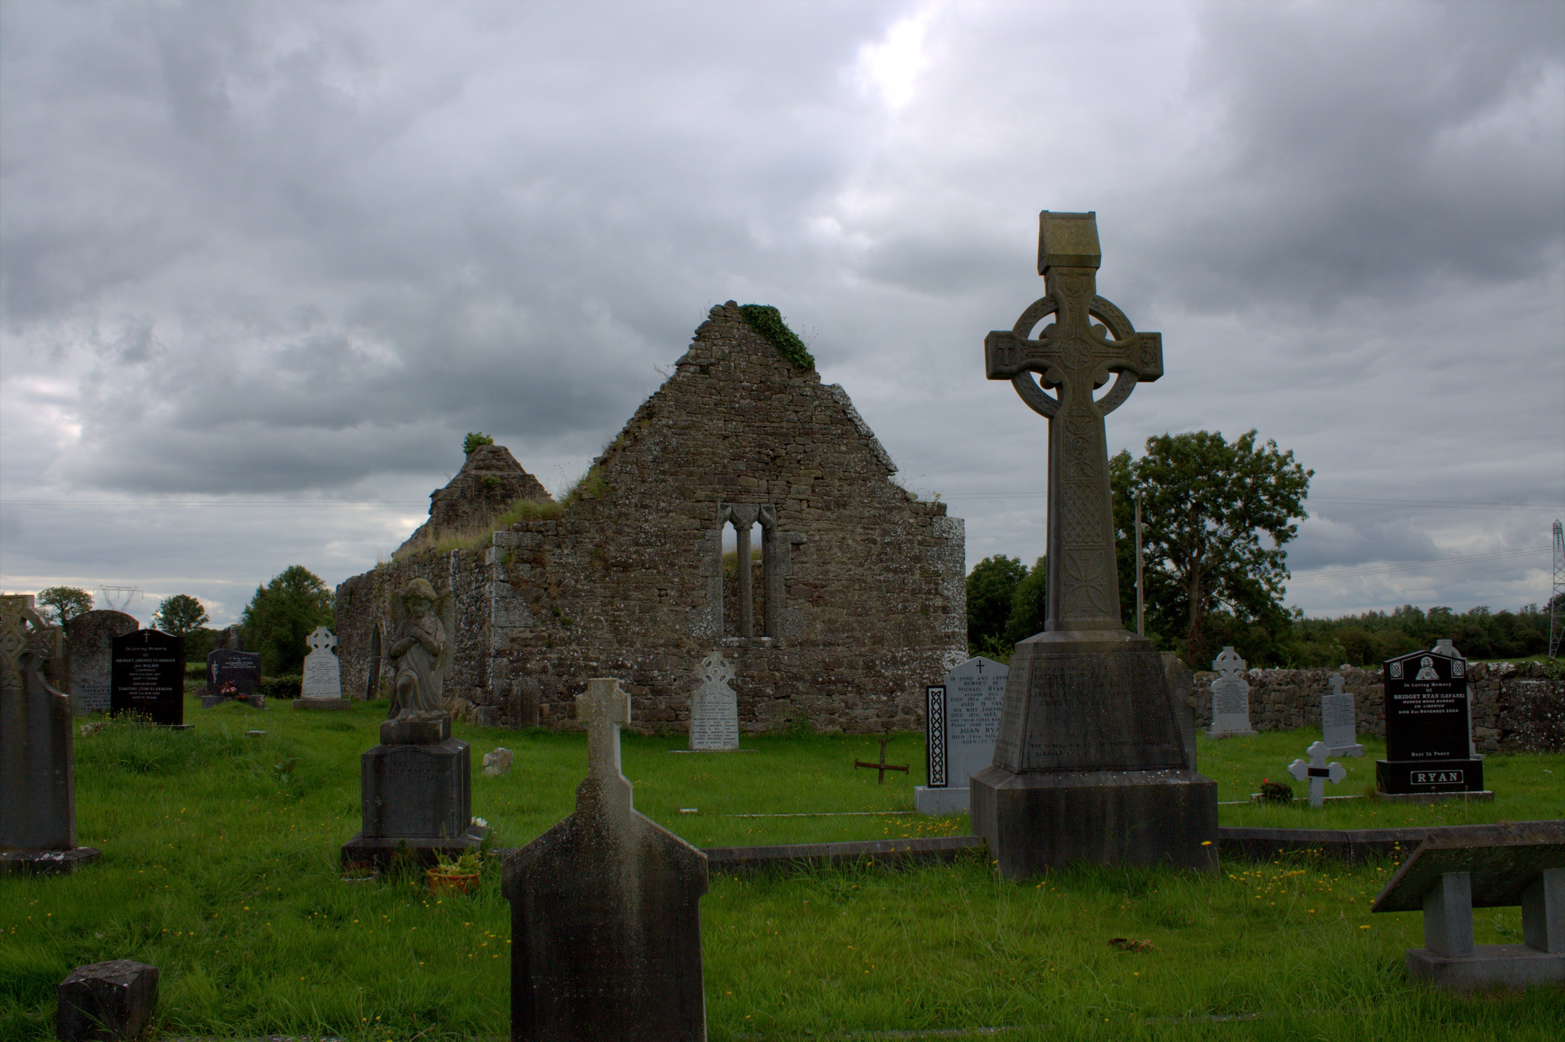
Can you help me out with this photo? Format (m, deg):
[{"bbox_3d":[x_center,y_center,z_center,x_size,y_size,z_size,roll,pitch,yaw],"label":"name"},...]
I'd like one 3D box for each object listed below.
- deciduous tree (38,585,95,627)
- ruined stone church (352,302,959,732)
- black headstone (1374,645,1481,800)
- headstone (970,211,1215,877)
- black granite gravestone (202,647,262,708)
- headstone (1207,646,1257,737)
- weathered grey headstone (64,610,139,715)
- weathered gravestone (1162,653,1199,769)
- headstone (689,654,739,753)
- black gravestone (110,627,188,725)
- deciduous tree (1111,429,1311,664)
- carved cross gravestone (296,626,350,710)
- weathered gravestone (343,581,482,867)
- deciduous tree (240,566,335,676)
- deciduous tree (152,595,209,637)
[{"bbox_3d":[-79.015,12.153,134.546,6.200,9.841,6.200,3,-7,-30],"label":"deciduous tree"},{"bbox_3d":[-4.766,0.854,30.905,9.550,8.113,18.500,3,-7,-27],"label":"ruined stone church"},{"bbox_3d":[6.550,2.022,12.300,0.870,1.450,0.270,-1,-5,5],"label":"black headstone"},{"bbox_3d":[2.077,0.066,8.631,1.470,4.679,0.880,0,-6,-4],"label":"headstone"},{"bbox_3d":[-9.269,2.644,20.500,0.930,0.990,0.260,0,-5,-3],"label":"black granite gravestone"},{"bbox_3d":[7.508,2.874,20.402,0.870,1.514,0.300,0,-6,-6],"label":"headstone"},{"bbox_3d":[-10.047,2.136,18.000,0.980,1.550,0.160,0,-5,-3],"label":"weathered grey headstone"},{"bbox_3d":[3.605,1.980,11.900,0.880,1.400,0.140,-1,-5,3],"label":"weathered gravestone"},{"bbox_3d":[-1.045,2.771,18.710,0.760,1.508,0.160,1,-6,-15],"label":"headstone"},{"bbox_3d":[-8.143,2.008,15.600,0.860,1.220,0.100,-1,-5,0],"label":"black gravestone"},{"bbox_3d":[20.871,1.257,61.000,10.600,11.200,10.000,-1,-5,0],"label":"deciduous tree"},{"bbox_3d":[-8.010,2.558,21.200,0.870,1.440,0.250,0,-5,-3],"label":"carved cross gravestone"},{"bbox_3d":[-2.542,1.404,8.639,0.920,1.967,0.680,0,-6,-6],"label":"weathered gravestone"},{"bbox_3d":[-32.039,6.795,79.762,6.900,7.755,6.900,2,-7,-22],"label":"deciduous tree"},{"bbox_3d":[-66.355,12.491,134.498,6.000,8.891,6.000,3,-7,-26],"label":"deciduous tree"}]

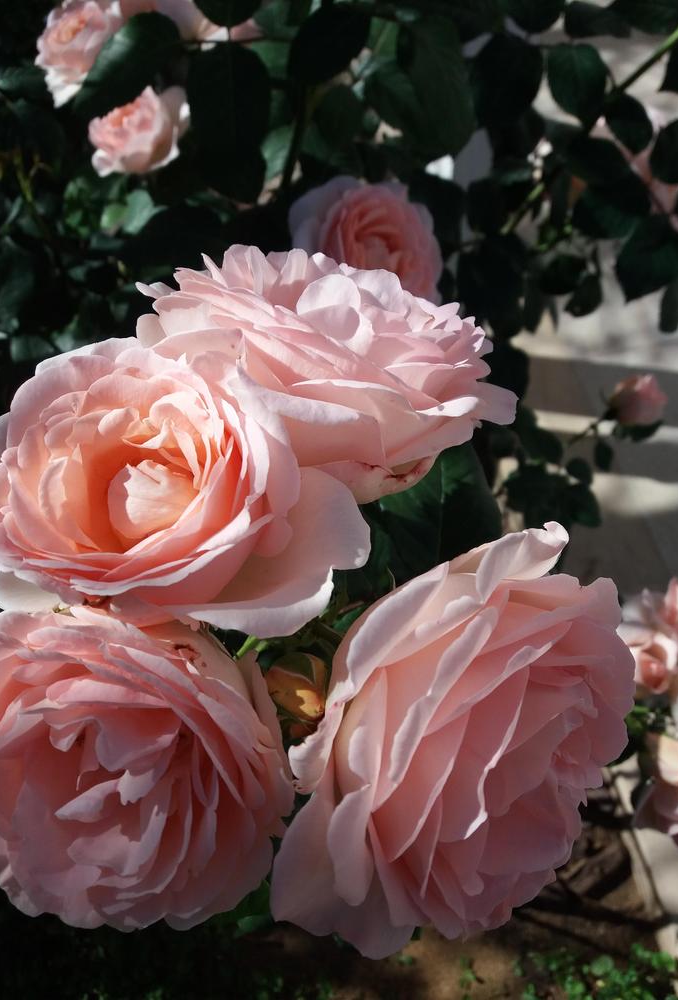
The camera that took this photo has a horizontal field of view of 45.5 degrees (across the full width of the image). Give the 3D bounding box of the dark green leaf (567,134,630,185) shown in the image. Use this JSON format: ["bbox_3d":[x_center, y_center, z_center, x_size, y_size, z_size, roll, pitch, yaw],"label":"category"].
[{"bbox_3d":[0.168,-0.219,0.520,0.048,0.031,0.012,37,6,12],"label":"dark green leaf"}]

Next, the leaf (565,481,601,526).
[{"bbox_3d":[0.184,0.003,0.610,0.022,0.008,0.034,-21,62,-12],"label":"leaf"}]

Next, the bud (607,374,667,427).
[{"bbox_3d":[0.221,-0.073,0.600,0.042,0.034,0.034,-30,10,9],"label":"bud"}]

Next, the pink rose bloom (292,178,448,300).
[{"bbox_3d":[0.017,-0.153,0.500,0.093,0.090,0.060,-7,12,-9],"label":"pink rose bloom"}]

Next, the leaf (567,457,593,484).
[{"bbox_3d":[0.181,-0.022,0.610,0.019,0.006,0.023,-21,62,-12],"label":"leaf"}]

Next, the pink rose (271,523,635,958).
[{"bbox_3d":[0.032,0.066,0.225,0.083,0.118,0.118,15,42,25],"label":"pink rose"}]

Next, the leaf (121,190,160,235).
[{"bbox_3d":[-0.152,-0.220,0.620,0.027,0.012,0.038,22,83,-8],"label":"leaf"}]

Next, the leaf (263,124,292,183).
[{"bbox_3d":[-0.040,-0.228,0.530,0.019,0.040,0.012,24,-2,-3],"label":"leaf"}]

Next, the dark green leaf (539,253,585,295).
[{"bbox_3d":[0.171,-0.174,0.620,0.037,0.012,0.031,-29,79,7],"label":"dark green leaf"}]

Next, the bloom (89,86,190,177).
[{"bbox_3d":[-0.136,-0.250,0.550,0.060,0.048,0.060,-15,51,19],"label":"bloom"}]

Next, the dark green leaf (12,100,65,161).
[{"bbox_3d":[-0.253,-0.311,0.680,0.044,0.050,0.012,-18,4,-14],"label":"dark green leaf"}]

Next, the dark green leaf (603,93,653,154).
[{"bbox_3d":[0.185,-0.242,0.520,0.031,0.044,0.012,-19,-5,14],"label":"dark green leaf"}]

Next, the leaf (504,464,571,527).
[{"bbox_3d":[0.147,-0.003,0.600,0.047,0.012,0.050,-27,70,1],"label":"leaf"}]

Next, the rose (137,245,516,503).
[{"bbox_3d":[-0.004,-0.042,0.258,0.106,0.056,0.104,14,19,-6],"label":"rose"}]

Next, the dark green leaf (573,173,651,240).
[{"bbox_3d":[0.165,-0.178,0.490,0.046,0.012,0.035,27,55,13],"label":"dark green leaf"}]

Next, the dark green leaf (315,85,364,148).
[{"bbox_3d":[0.000,-0.237,0.500,0.030,0.010,0.041,-2,60,-1],"label":"dark green leaf"}]

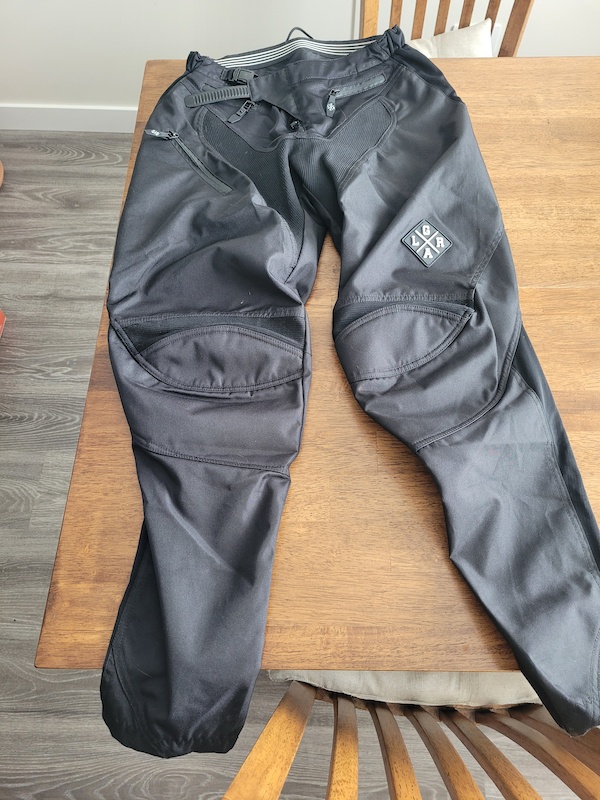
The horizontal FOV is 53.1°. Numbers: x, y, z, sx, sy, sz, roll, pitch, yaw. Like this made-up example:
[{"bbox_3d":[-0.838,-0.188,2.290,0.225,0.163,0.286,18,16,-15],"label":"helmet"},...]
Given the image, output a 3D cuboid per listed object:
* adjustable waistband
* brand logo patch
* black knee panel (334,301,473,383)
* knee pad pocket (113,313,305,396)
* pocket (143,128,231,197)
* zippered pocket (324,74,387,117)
[{"bbox_3d":[-0.004,-0.536,0.948,0.345,0.060,0.085,-8,64,-3],"label":"adjustable waistband"},{"bbox_3d":[0.164,-0.201,0.770,0.066,0.010,0.068,0,76,1],"label":"brand logo patch"},{"bbox_3d":[0.123,-0.069,0.706,0.150,0.040,0.095,-5,69,-2],"label":"black knee panel"},{"bbox_3d":[-0.107,-0.054,0.702,0.212,0.040,0.098,0,69,1],"label":"knee pad pocket"},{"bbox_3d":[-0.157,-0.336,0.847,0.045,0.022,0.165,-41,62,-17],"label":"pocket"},{"bbox_3d":[0.084,-0.460,0.904,0.092,0.018,0.050,-22,71,-10],"label":"zippered pocket"}]

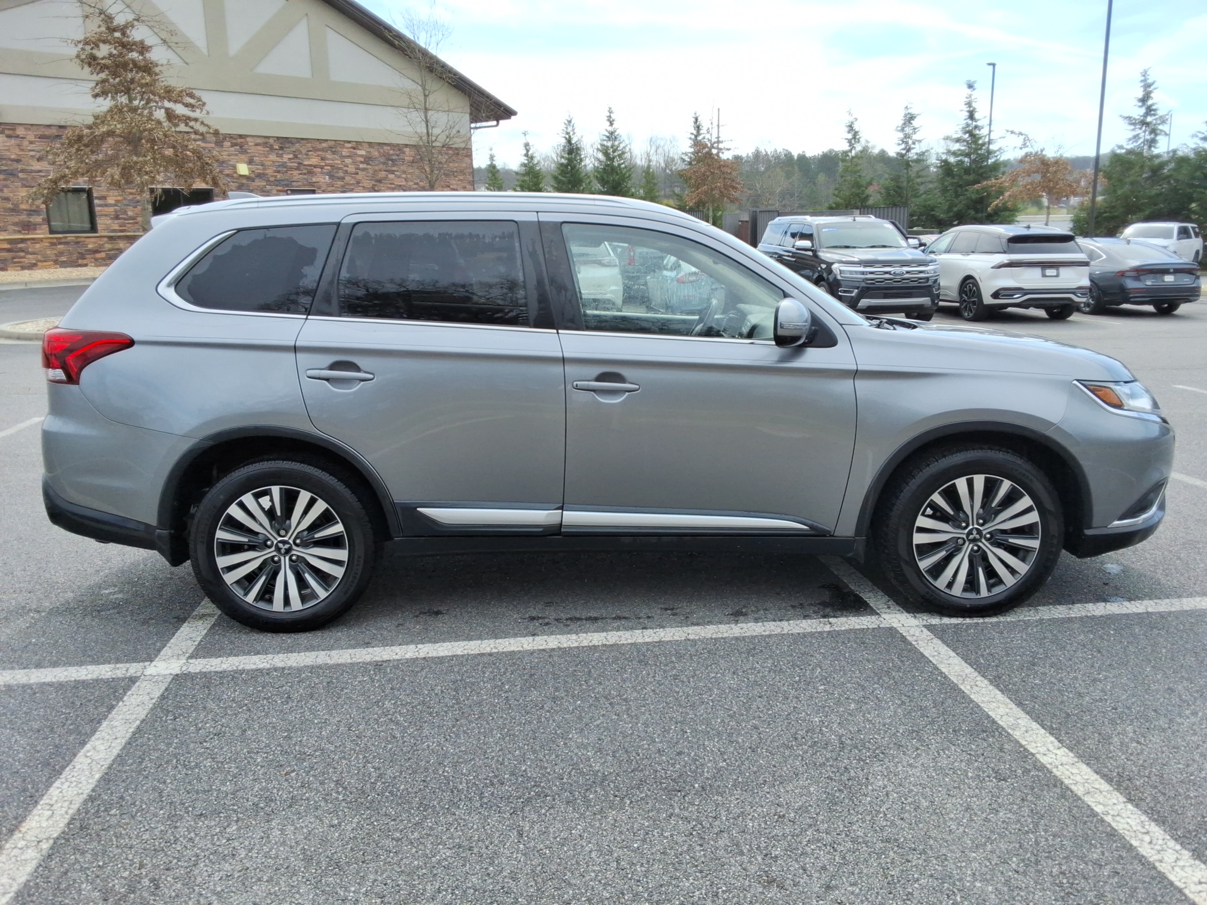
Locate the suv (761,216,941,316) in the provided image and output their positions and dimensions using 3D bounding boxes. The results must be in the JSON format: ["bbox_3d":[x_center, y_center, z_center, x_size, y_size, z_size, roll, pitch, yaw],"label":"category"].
[{"bbox_3d":[4.560,-3.620,18.980,2.080,1.930,5.330,-3,12,-8],"label":"suv"}]

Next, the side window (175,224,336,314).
[{"bbox_3d":[-1.274,-0.672,3.611,0.575,0.340,0.060,0,-4,3],"label":"side window"}]

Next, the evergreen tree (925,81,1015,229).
[{"bbox_3d":[13.763,-10.310,36.721,4.000,6.910,4.000,-1,12,0],"label":"evergreen tree"}]

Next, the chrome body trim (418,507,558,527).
[{"bbox_3d":[-0.431,0.243,3.714,0.552,0.073,0.030,-1,12,-1],"label":"chrome body trim"}]

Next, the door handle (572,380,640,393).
[{"bbox_3d":[0.010,-0.244,3.580,0.250,0.040,0.050,1,12,-1],"label":"door handle"}]

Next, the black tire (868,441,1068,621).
[{"bbox_3d":[1.435,0.301,3.861,0.700,0.690,0.230,-2,12,-3],"label":"black tire"}]

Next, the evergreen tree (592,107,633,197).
[{"bbox_3d":[0.512,-14.522,54.424,3.100,9.024,3.100,-1,12,0],"label":"evergreen tree"}]

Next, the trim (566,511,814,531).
[{"bbox_3d":[0.323,0.259,3.736,0.956,0.075,0.030,-1,12,-1],"label":"trim"}]

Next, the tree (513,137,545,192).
[{"bbox_3d":[-4.367,-14.648,57.823,2.900,8.035,2.900,-1,12,0],"label":"tree"}]

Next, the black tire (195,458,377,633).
[{"bbox_3d":[-1.230,0.350,3.838,0.700,0.690,0.230,-1,12,0],"label":"black tire"}]

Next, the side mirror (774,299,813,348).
[{"bbox_3d":[0.678,-0.465,3.500,0.130,0.185,0.230,-1,12,0],"label":"side mirror"}]

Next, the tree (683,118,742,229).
[{"bbox_3d":[3.817,-9.064,34.675,2.300,5.290,2.300,0,12,6],"label":"tree"}]

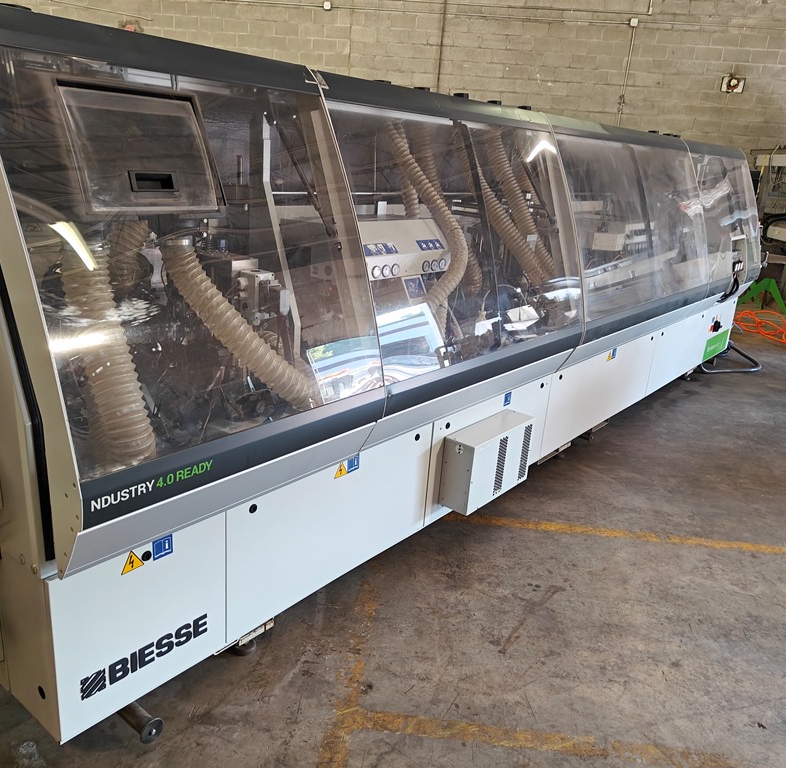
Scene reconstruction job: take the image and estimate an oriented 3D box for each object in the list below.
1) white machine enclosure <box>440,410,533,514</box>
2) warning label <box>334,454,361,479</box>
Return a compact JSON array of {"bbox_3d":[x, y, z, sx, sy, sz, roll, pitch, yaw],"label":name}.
[{"bbox_3d":[0.410,0.325,3.049,0.142,0.298,0.493,18,22,35],"label":"white machine enclosure"},{"bbox_3d":[-0.151,0.276,2.392,0.005,0.058,0.120,18,22,35],"label":"warning label"}]

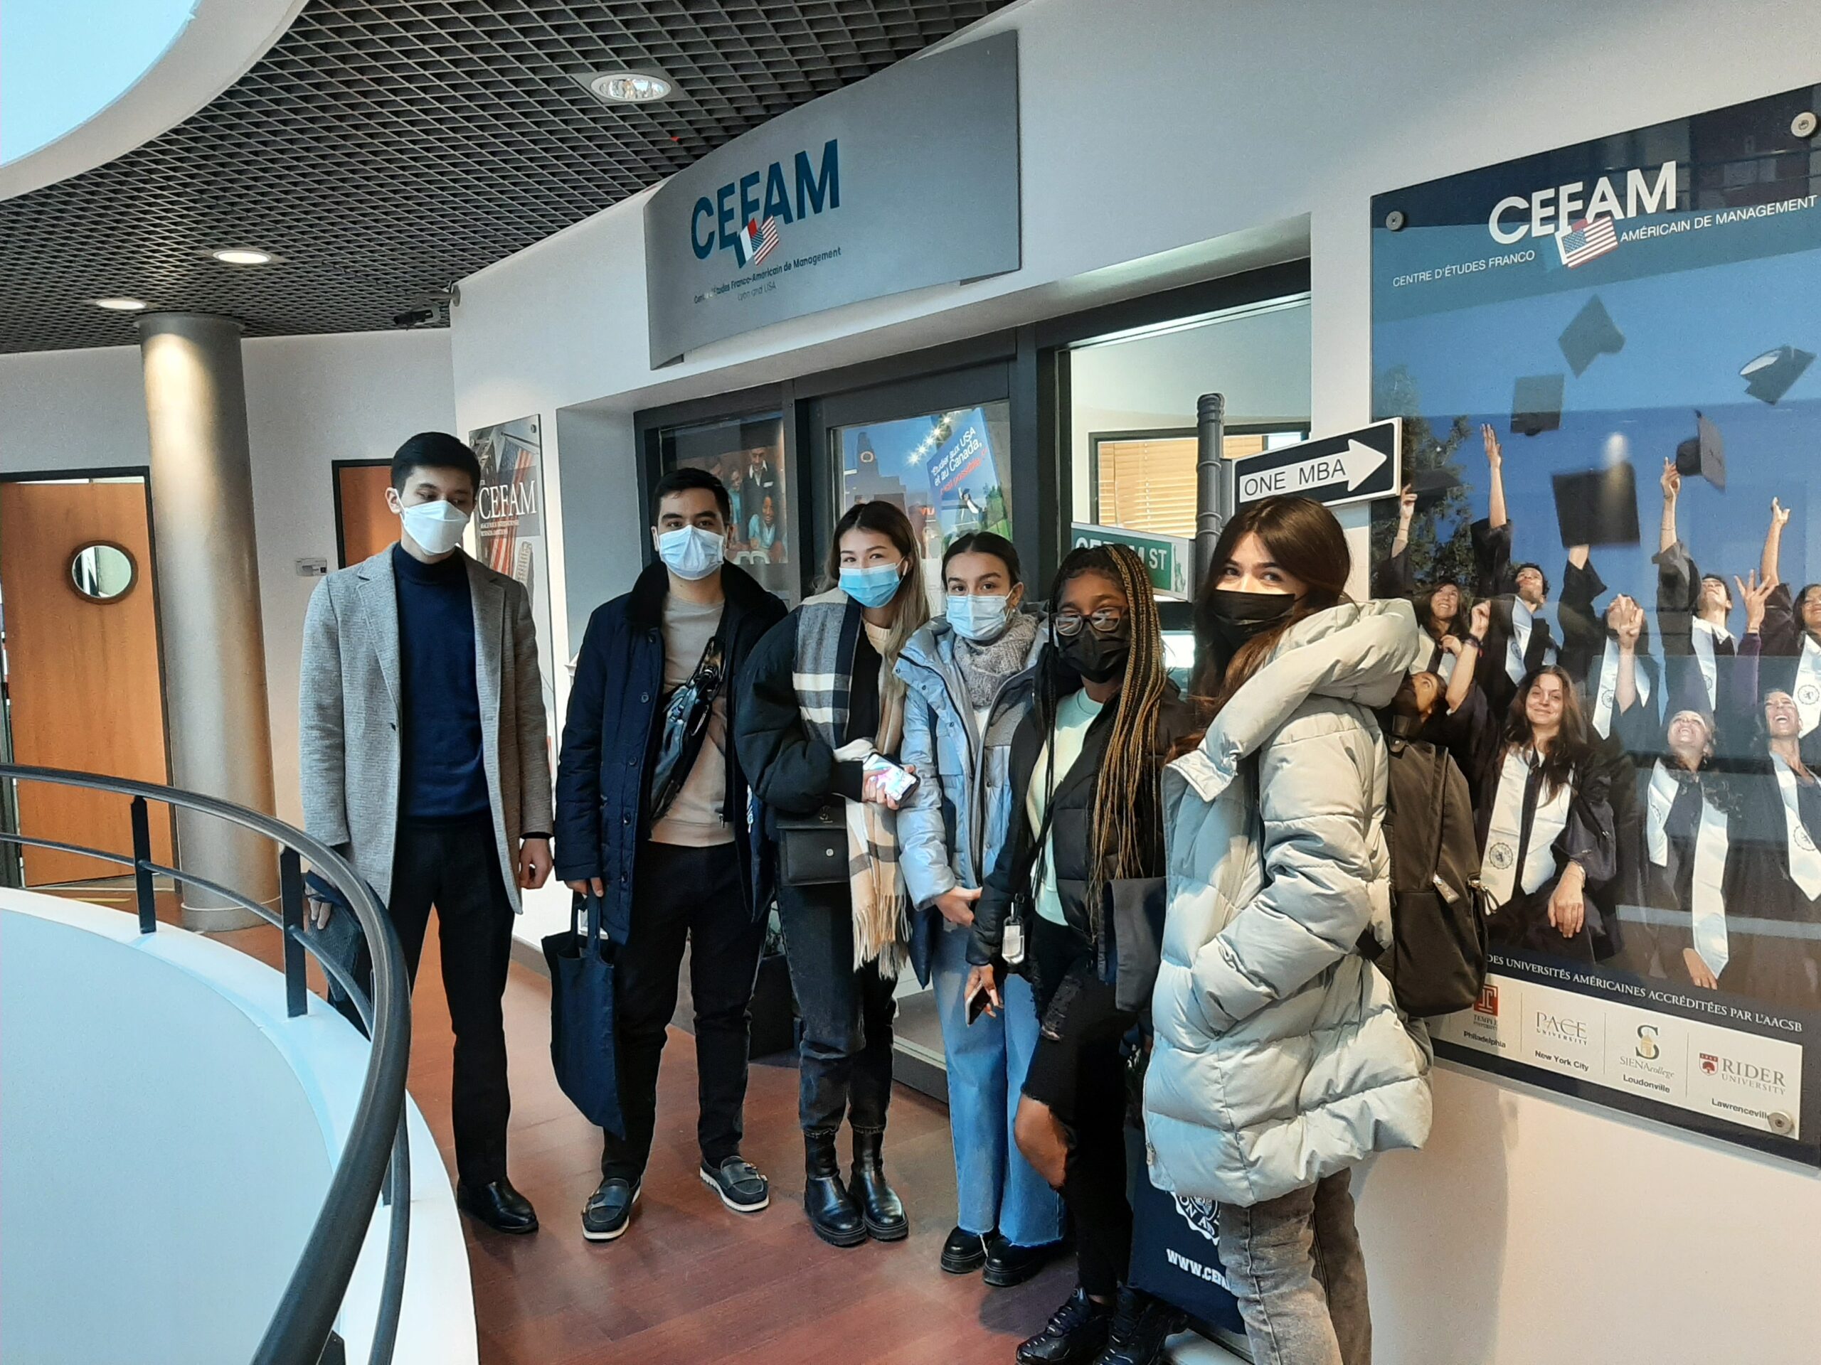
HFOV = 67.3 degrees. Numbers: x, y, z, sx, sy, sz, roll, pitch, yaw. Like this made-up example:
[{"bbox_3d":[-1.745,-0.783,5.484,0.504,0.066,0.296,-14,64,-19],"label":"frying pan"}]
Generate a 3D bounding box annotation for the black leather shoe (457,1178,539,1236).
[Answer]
[{"bbox_3d":[-0.967,1.223,3.190,0.270,0.100,0.100,2,6,37],"label":"black leather shoe"}]

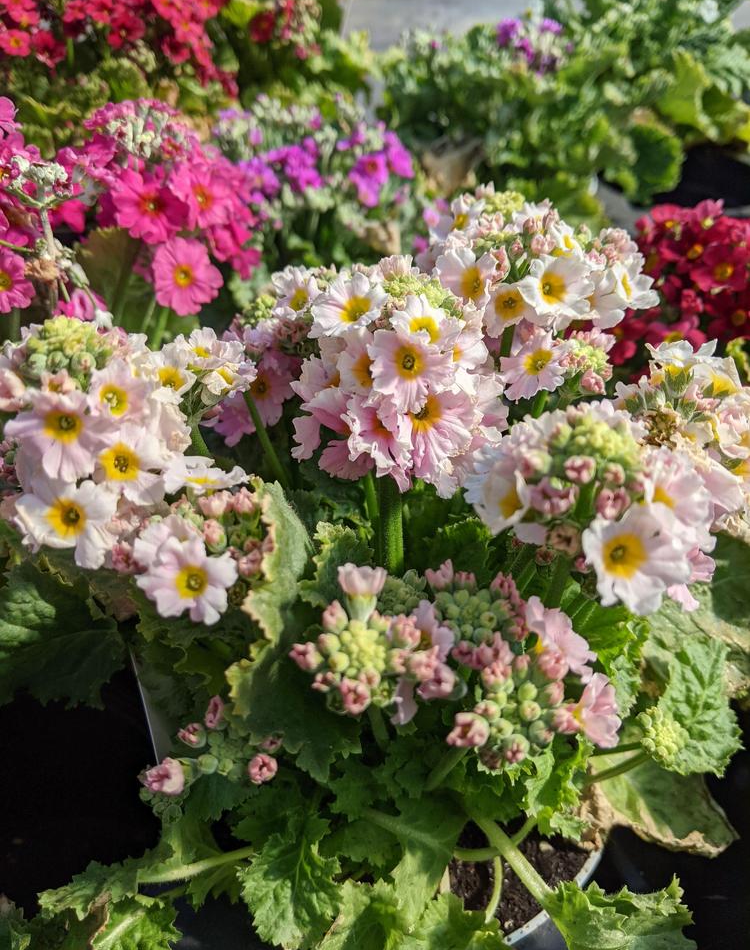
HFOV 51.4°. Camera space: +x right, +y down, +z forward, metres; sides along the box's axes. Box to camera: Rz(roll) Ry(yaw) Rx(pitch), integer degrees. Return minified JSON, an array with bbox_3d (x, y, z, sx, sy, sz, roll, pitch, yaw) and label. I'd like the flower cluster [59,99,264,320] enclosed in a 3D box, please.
[{"bbox_3d":[-0.098,-0.128,0.376,0.083,0.082,0.072,0,38,0],"label":"flower cluster"}]

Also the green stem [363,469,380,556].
[{"bbox_3d":[-0.001,0.015,0.294,0.005,0.035,0.005,-5,16,4],"label":"green stem"}]

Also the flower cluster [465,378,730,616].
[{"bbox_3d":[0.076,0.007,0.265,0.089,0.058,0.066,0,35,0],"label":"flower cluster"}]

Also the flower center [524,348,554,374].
[{"bbox_3d":[0.070,-0.049,0.335,0.013,0.011,0.005,0,0,6],"label":"flower center"}]

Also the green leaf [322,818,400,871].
[{"bbox_3d":[-0.005,0.139,0.293,0.030,0.011,0.020,0,38,0],"label":"green leaf"}]

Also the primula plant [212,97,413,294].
[{"bbox_3d":[-0.034,-0.162,0.433,0.102,0.072,0.077,0,38,0],"label":"primula plant"}]

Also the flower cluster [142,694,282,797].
[{"bbox_3d":[-0.058,0.098,0.283,0.046,0.028,0.028,0,38,0],"label":"flower cluster"}]

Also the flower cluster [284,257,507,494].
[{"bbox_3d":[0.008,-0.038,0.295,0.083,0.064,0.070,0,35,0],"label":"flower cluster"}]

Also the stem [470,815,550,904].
[{"bbox_3d":[0.051,0.144,0.292,0.007,0.007,0.044,-40,75,0],"label":"stem"}]

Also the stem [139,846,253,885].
[{"bbox_3d":[-0.067,0.148,0.294,0.043,0.005,0.005,-10,39,-10],"label":"stem"}]

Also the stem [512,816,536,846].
[{"bbox_3d":[0.058,0.137,0.300,0.004,0.004,0.015,41,84,0],"label":"stem"}]

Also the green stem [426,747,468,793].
[{"bbox_3d":[0.027,0.111,0.295,0.006,0.021,0.006,44,21,0],"label":"green stem"}]

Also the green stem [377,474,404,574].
[{"bbox_3d":[0.006,0.019,0.290,0.008,0.040,0.008,0,15,0],"label":"green stem"}]

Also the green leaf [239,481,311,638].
[{"bbox_3d":[-0.037,0.032,0.290,0.023,0.047,0.035,0,38,0],"label":"green leaf"}]

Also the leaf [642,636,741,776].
[{"bbox_3d":[0.116,0.084,0.285,0.036,0.018,0.052,0,67,0],"label":"leaf"}]

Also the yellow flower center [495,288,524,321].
[{"bbox_3d":[0.052,-0.065,0.299,0.011,0.012,0.005,3,15,10],"label":"yellow flower center"}]

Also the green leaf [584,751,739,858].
[{"bbox_3d":[0.115,0.131,0.310,0.059,0.020,0.046,0,60,0],"label":"green leaf"}]

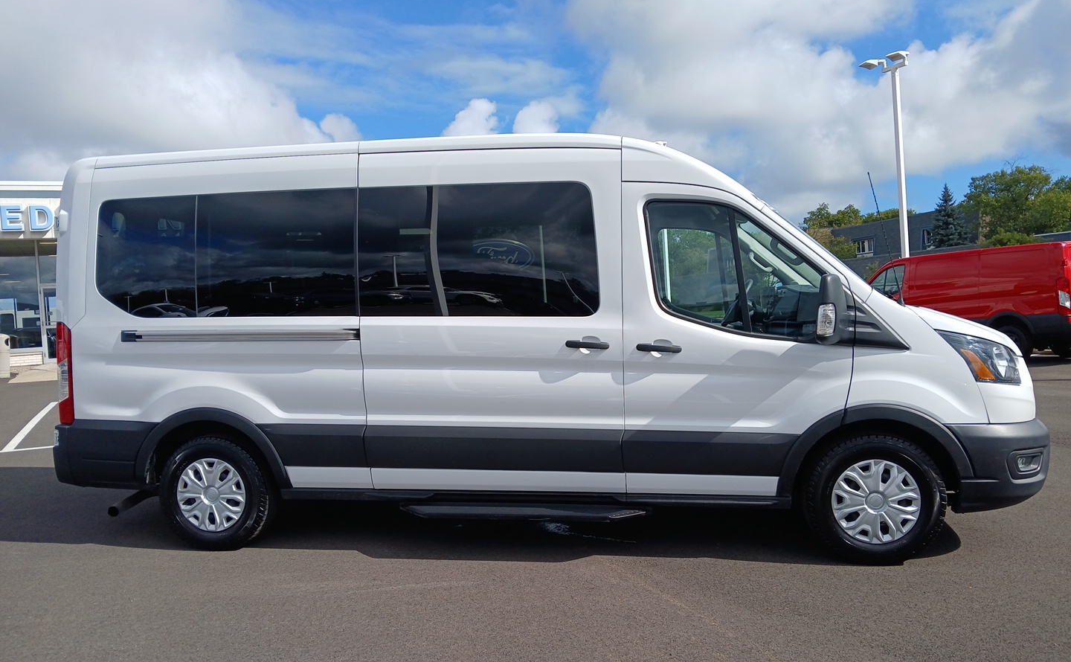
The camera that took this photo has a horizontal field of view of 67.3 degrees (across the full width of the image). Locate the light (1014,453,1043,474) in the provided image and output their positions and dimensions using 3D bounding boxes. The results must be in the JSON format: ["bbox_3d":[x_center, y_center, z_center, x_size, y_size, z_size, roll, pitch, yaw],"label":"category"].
[{"bbox_3d":[2.556,0.686,4.156,0.140,0.110,0.170,0,2,9],"label":"light"}]

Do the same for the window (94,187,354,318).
[{"bbox_3d":[-1.815,-0.439,4.700,1.608,0.732,0.100,-1,2,8],"label":"window"}]

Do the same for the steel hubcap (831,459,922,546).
[{"bbox_3d":[1.769,0.887,4.177,0.440,0.440,0.060,-1,2,9],"label":"steel hubcap"}]

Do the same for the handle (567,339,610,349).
[{"bbox_3d":[0.279,0.072,4.318,0.238,0.044,0.055,0,2,9],"label":"handle"}]

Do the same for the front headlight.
[{"bbox_3d":[2.321,0.140,4.222,0.480,0.320,0.270,0,2,9],"label":"front headlight"}]

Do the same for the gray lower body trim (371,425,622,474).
[{"bbox_3d":[-0.243,0.650,4.455,1.462,0.246,0.045,-1,2,8],"label":"gray lower body trim"}]

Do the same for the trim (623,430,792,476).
[{"bbox_3d":[0.904,0.645,4.256,0.875,0.236,0.050,0,2,9],"label":"trim"}]

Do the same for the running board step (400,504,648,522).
[{"bbox_3d":[-0.088,1.007,4.488,1.410,0.055,0.225,0,2,9],"label":"running board step"}]

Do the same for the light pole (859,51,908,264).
[{"bbox_3d":[9.096,-3.332,20.600,1.000,7.550,1.200,-4,1,-45],"label":"light pole"}]

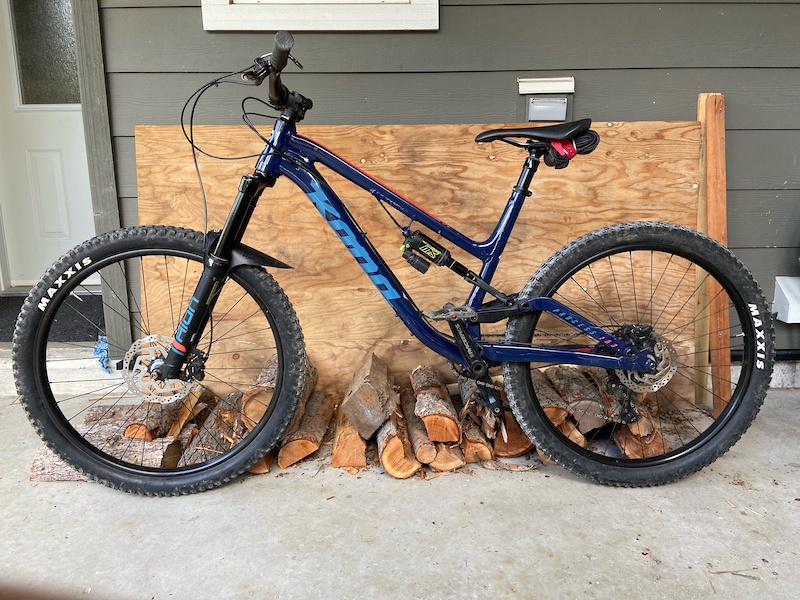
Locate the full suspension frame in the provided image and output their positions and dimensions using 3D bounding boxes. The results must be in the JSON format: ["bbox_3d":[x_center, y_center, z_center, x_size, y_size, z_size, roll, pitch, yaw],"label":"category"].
[{"bbox_3d":[0.014,-0.132,1.507,1.260,0.745,0.190,-1,8,-2],"label":"full suspension frame"}]

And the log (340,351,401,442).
[{"bbox_3d":[-0.088,0.295,1.919,0.140,0.160,0.360,0,9,1],"label":"log"}]

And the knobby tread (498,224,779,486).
[{"bbox_3d":[0.622,0.149,1.561,0.703,0.703,0.062,-1,8,-2],"label":"knobby tread"}]

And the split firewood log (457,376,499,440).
[{"bbox_3d":[0.230,0.317,1.897,0.088,0.095,0.320,-1,11,-2],"label":"split firewood log"}]

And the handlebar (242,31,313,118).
[{"bbox_3d":[-0.281,-0.516,1.487,0.150,0.105,0.790,-2,9,-8],"label":"handlebar"}]

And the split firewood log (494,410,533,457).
[{"bbox_3d":[0.348,0.367,1.993,0.140,0.142,0.380,0,12,0],"label":"split firewood log"}]

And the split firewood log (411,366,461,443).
[{"bbox_3d":[0.108,0.325,1.926,0.115,0.090,0.400,-1,13,-3],"label":"split firewood log"}]

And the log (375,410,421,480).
[{"bbox_3d":[-0.018,0.403,1.879,0.115,0.122,0.400,-2,12,-7],"label":"log"}]

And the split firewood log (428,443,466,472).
[{"bbox_3d":[0.117,0.403,1.868,0.100,0.075,0.380,-2,12,-5],"label":"split firewood log"}]

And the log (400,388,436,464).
[{"bbox_3d":[0.058,0.392,1.923,0.058,0.058,0.400,-2,15,-6],"label":"log"}]

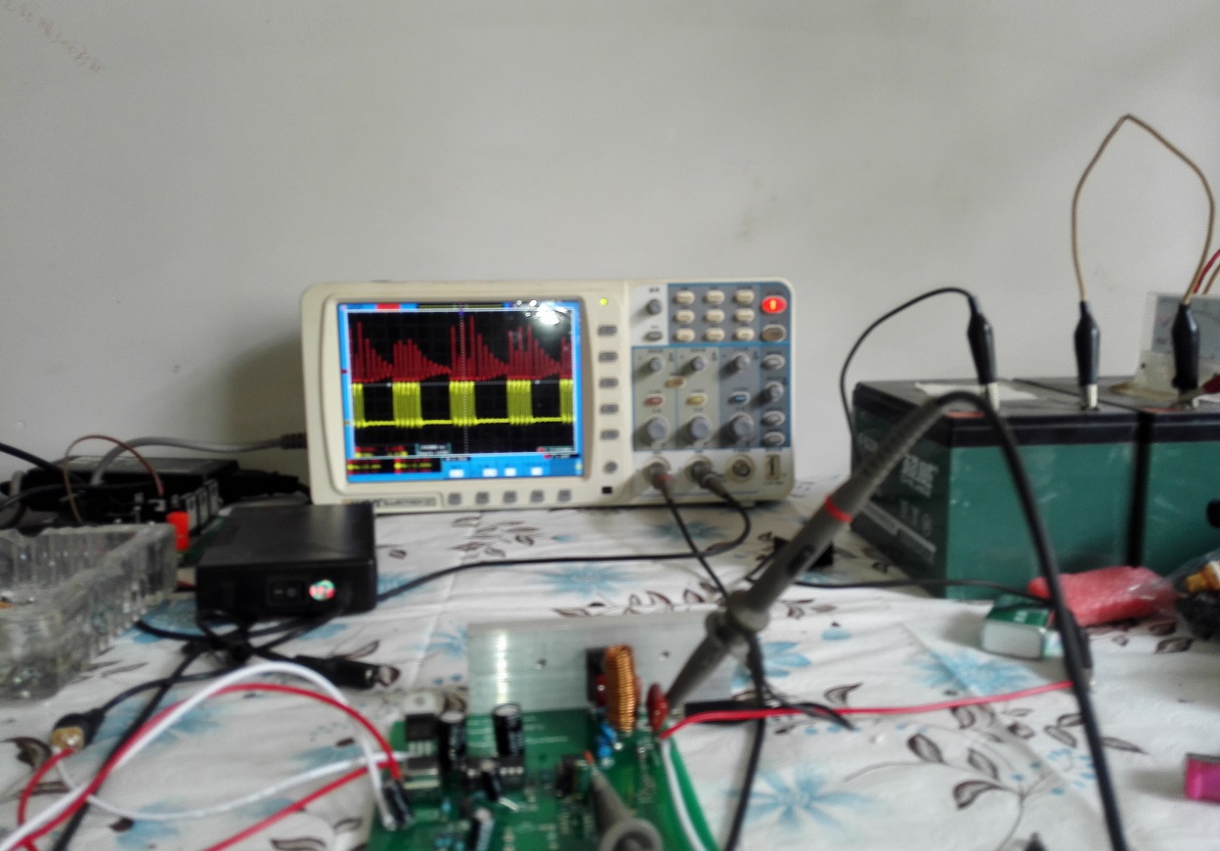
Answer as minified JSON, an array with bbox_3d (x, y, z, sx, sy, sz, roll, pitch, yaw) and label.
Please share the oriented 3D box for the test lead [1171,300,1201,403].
[{"bbox_3d":[0.299,-0.037,0.511,0.013,0.053,0.011,-6,8,-4],"label":"test lead"}]

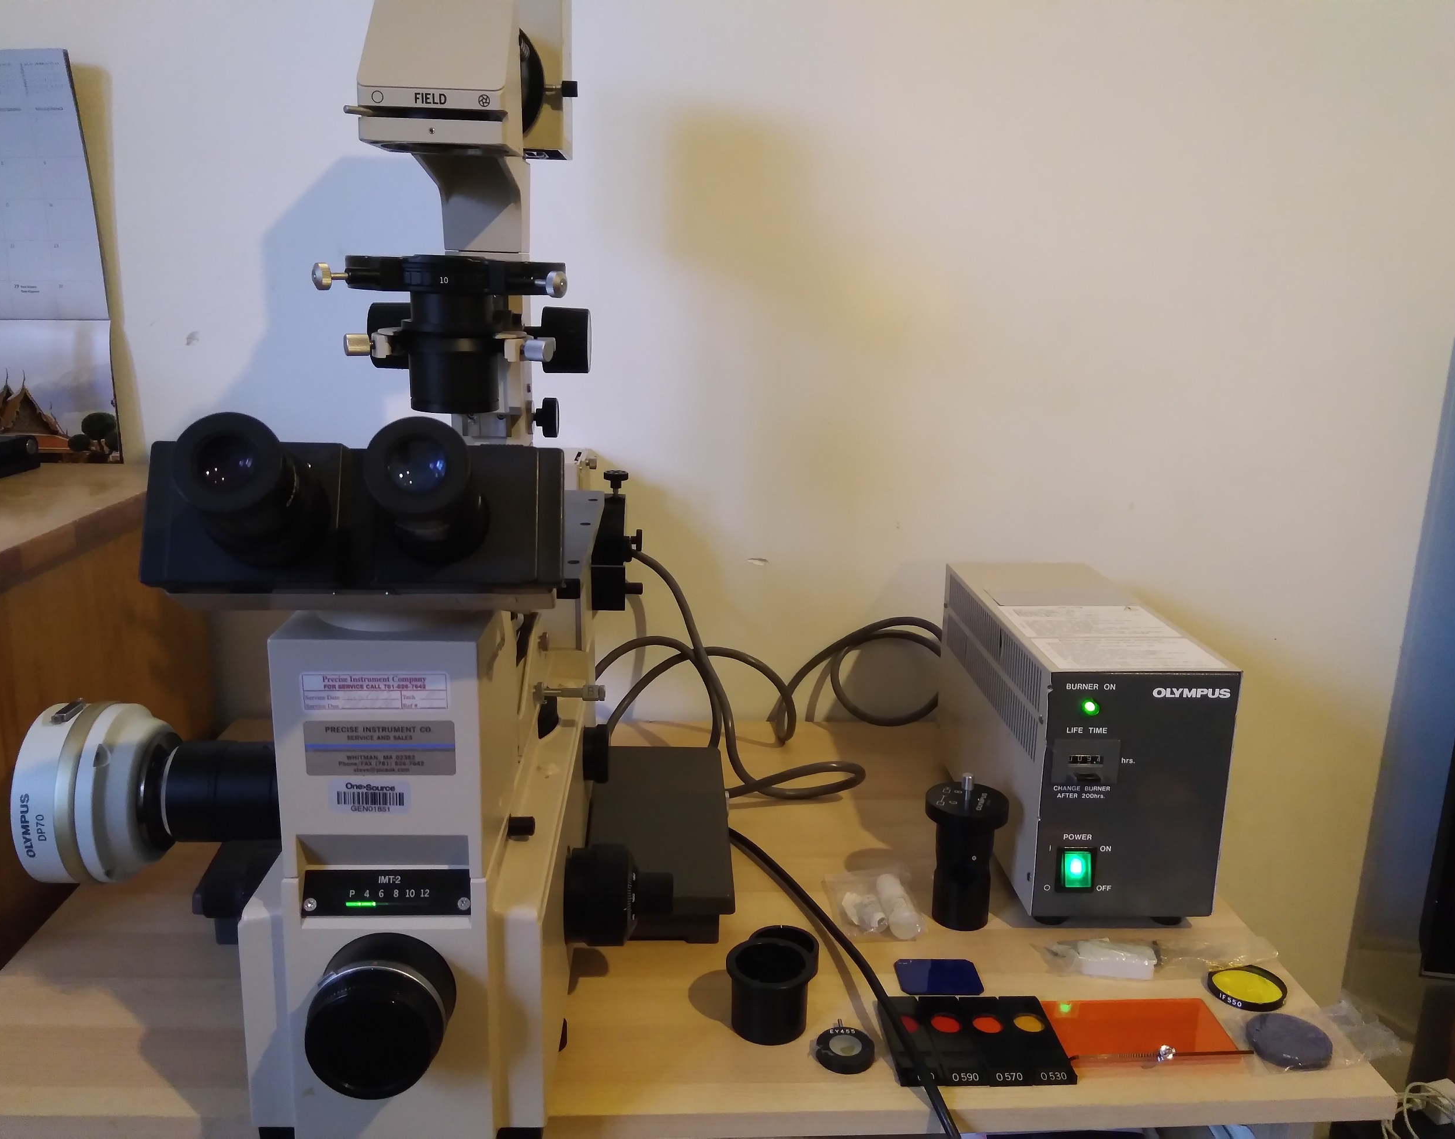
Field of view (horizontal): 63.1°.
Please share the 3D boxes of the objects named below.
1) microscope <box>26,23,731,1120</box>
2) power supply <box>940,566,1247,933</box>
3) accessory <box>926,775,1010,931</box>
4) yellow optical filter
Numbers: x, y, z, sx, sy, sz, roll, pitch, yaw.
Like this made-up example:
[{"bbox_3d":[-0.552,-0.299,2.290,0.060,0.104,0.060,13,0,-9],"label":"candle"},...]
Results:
[{"bbox_3d":[-0.191,-0.074,0.734,0.396,0.640,0.575,0,14,-3],"label":"microscope"},{"bbox_3d":[0.264,0.120,0.934,0.126,0.184,0.301,0,14,-3],"label":"power supply"},{"bbox_3d":[0.162,0.189,0.808,0.055,0.106,0.055,0,14,-3],"label":"accessory"},{"bbox_3d":[0.324,0.261,0.737,0.045,0.005,0.045,0,14,-3],"label":"yellow optical filter"}]

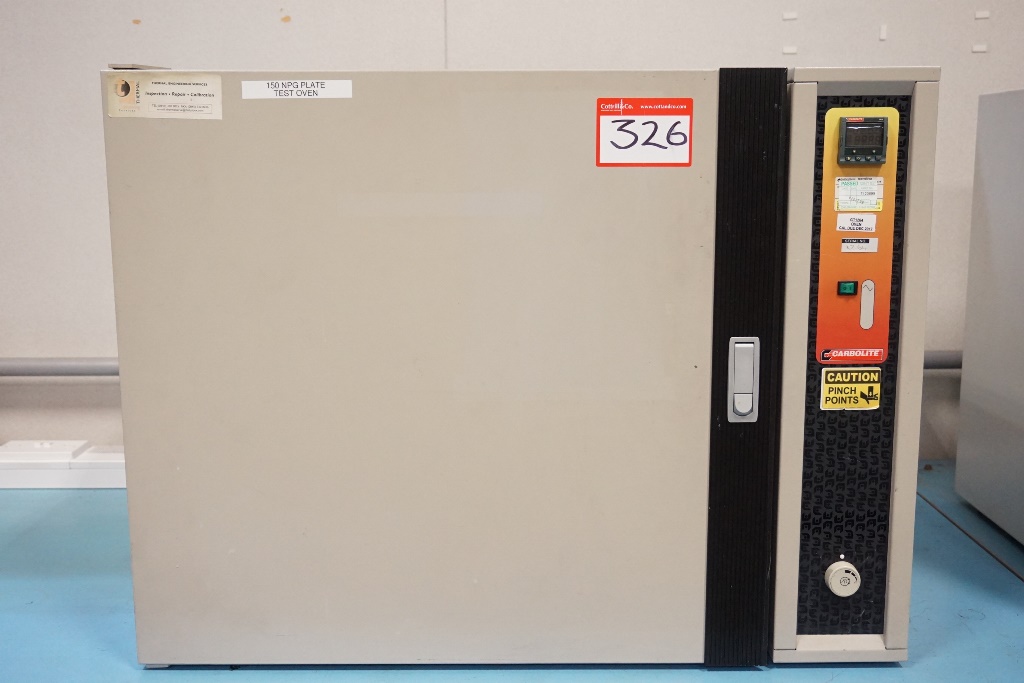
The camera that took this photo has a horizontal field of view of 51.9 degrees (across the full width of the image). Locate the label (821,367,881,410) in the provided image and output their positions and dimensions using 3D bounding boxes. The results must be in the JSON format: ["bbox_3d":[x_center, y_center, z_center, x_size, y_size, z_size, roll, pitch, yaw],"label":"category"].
[{"bbox_3d":[0.369,0.052,1.143,0.064,0.046,0.002,-1,9,0],"label":"label"}]

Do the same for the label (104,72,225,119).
[{"bbox_3d":[-0.357,-0.252,1.083,0.116,0.045,0.002,1,9,0],"label":"label"}]

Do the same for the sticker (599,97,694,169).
[{"bbox_3d":[0.137,-0.216,1.089,0.099,0.070,0.002,0,9,0],"label":"sticker"}]

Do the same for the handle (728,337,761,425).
[{"bbox_3d":[0.249,0.042,1.128,0.032,0.094,0.014,0,9,0],"label":"handle"}]

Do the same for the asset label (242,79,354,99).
[{"bbox_3d":[-0.221,-0.259,1.083,0.113,0.018,0.002,-1,9,0],"label":"asset label"}]

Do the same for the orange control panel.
[{"bbox_3d":[0.367,-0.109,1.113,0.077,0.272,0.014,0,9,0],"label":"orange control panel"}]

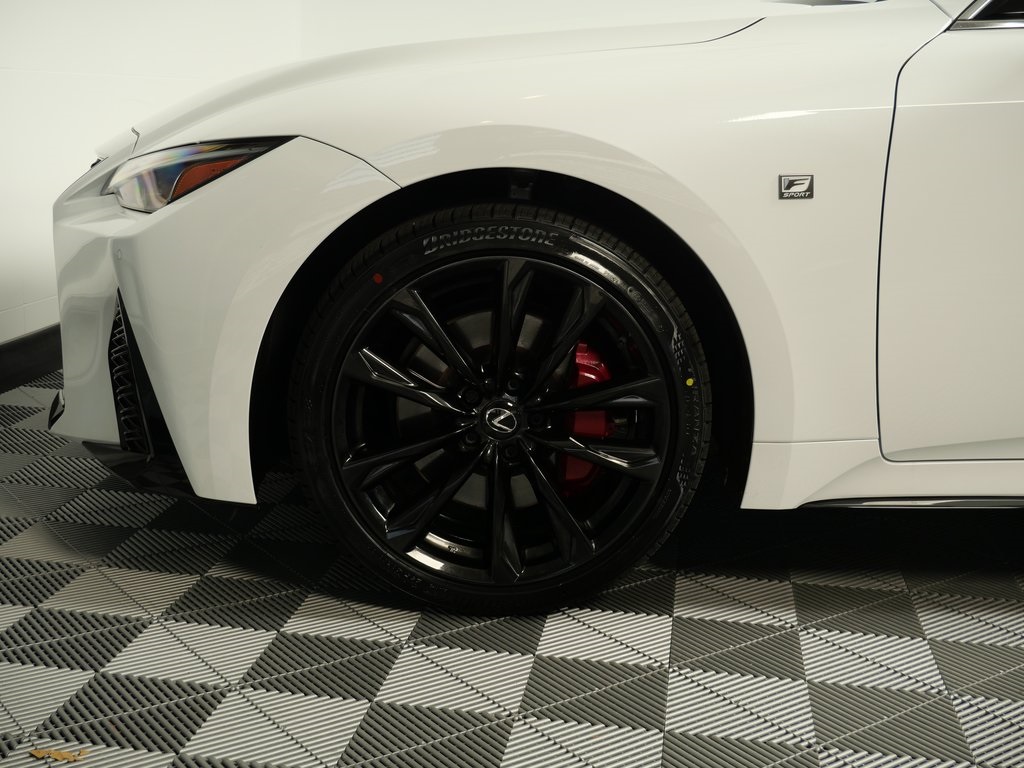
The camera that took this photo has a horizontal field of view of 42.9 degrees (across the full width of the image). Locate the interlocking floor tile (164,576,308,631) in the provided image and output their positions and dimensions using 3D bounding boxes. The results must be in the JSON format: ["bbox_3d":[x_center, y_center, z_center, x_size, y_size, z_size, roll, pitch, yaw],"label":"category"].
[{"bbox_3d":[-0.444,0.364,2.127,0.200,0.018,0.200,4,13,8],"label":"interlocking floor tile"}]

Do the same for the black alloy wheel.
[{"bbox_3d":[-0.020,0.033,2.108,0.668,0.666,0.240,2,12,-3],"label":"black alloy wheel"}]

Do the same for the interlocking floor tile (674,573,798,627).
[{"bbox_3d":[0.377,0.374,2.207,0.200,0.018,0.200,4,13,8],"label":"interlocking floor tile"}]

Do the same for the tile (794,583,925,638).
[{"bbox_3d":[0.575,0.388,2.179,0.200,0.018,0.200,4,13,8],"label":"tile"}]

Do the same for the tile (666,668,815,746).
[{"bbox_3d":[0.317,0.458,1.821,0.200,0.018,0.200,4,13,8],"label":"tile"}]

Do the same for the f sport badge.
[{"bbox_3d":[0.433,-0.300,1.982,0.053,0.037,0.006,1,13,-6],"label":"f sport badge"}]

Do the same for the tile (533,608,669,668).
[{"bbox_3d":[0.149,0.403,2.042,0.200,0.018,0.200,4,13,8],"label":"tile"}]

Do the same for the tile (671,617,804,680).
[{"bbox_3d":[0.347,0.417,2.018,0.200,0.018,0.200,4,13,8],"label":"tile"}]

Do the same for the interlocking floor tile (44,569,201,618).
[{"bbox_3d":[-0.641,0.350,2.153,0.200,0.018,0.200,4,13,8],"label":"interlocking floor tile"}]

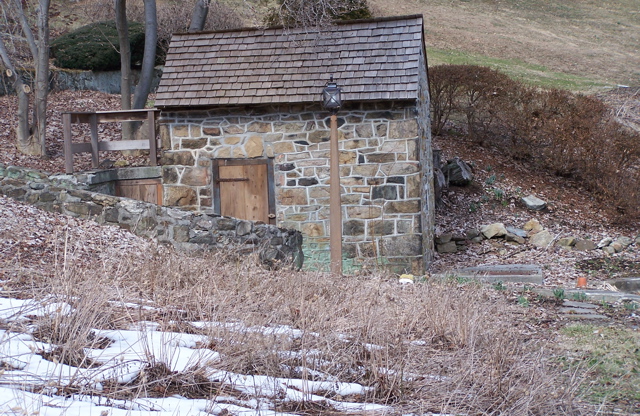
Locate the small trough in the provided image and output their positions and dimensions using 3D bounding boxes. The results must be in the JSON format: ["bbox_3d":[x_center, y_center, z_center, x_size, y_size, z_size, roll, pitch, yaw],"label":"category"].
[{"bbox_3d":[2.280,0.850,24.800,1.130,0.190,0.900,-2,2,12],"label":"small trough"}]

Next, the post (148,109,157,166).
[{"bbox_3d":[-2.321,-0.966,26.900,0.090,0.790,0.090,-2,2,7],"label":"post"}]

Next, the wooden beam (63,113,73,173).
[{"bbox_3d":[-3.495,-0.887,26.900,0.100,0.830,0.100,-2,2,7],"label":"wooden beam"}]

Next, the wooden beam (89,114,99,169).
[{"bbox_3d":[-3.136,-0.935,27.000,0.090,0.790,0.090,-2,2,7],"label":"wooden beam"}]

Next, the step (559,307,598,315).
[{"bbox_3d":[3.156,1.251,23.700,0.480,0.075,0.340,-2,2,16],"label":"step"}]

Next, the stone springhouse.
[{"bbox_3d":[-0.262,-0.849,27.920,3.660,3.570,2.850,-2,2,7],"label":"stone springhouse"}]

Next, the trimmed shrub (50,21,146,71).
[{"bbox_3d":[-3.753,-2.804,33.500,1.700,0.850,1.350,-2,2,7],"label":"trimmed shrub"}]

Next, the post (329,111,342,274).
[{"bbox_3d":[0.204,-0.187,25.600,0.150,2.150,0.150,-2,2,7],"label":"post"}]

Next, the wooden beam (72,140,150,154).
[{"bbox_3d":[-2.905,-0.853,27.050,1.130,0.130,0.045,-2,2,6],"label":"wooden beam"}]

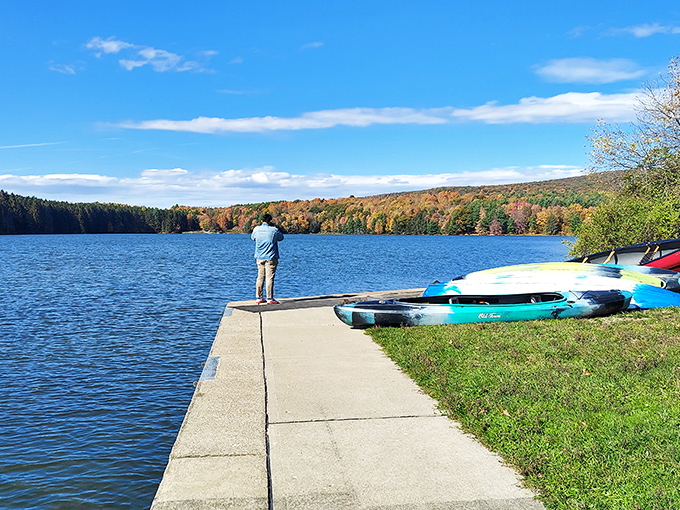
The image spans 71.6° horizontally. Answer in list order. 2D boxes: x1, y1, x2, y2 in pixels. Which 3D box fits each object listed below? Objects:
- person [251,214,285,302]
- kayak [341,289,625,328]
[{"bbox_3d":[-1.384,0.072,9.000,0.620,1.710,0.460,1,3,12],"label":"person"},{"bbox_3d":[2.000,0.735,6.400,4.130,0.380,0.800,-2,3,-4],"label":"kayak"}]

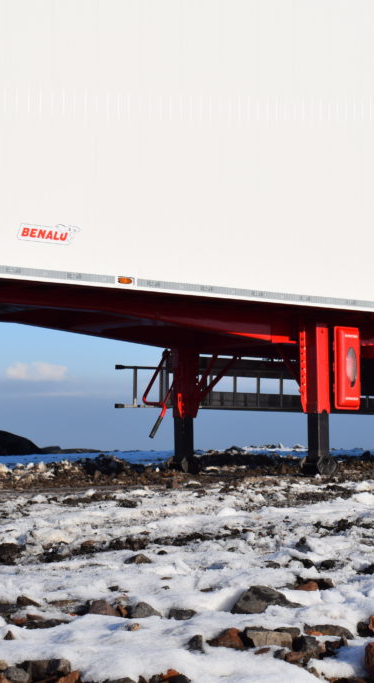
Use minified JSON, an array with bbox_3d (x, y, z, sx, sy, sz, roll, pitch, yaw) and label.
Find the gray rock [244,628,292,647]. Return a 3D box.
[{"bbox_3d":[0.234,0.855,4.420,0.142,0.056,0.090,1,-4,0],"label":"gray rock"}]

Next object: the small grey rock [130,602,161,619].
[{"bbox_3d":[-0.134,0.867,4.950,0.103,0.050,0.075,1,-4,0],"label":"small grey rock"}]

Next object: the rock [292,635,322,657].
[{"bbox_3d":[0.335,0.851,4.300,0.084,0.065,0.072,0,-4,4],"label":"rock"}]

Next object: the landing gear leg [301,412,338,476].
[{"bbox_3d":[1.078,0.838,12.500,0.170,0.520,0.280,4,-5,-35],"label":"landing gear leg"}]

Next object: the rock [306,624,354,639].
[{"bbox_3d":[0.547,1.117,5.893,0.184,0.062,0.111,0,-4,0],"label":"rock"}]

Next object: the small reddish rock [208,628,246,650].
[{"bbox_3d":[0.117,0.858,4.420,0.114,0.060,0.085,1,-4,0],"label":"small reddish rock"}]

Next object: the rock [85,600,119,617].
[{"bbox_3d":[-0.347,1.101,6.317,0.140,0.072,0.119,0,-4,0],"label":"rock"}]

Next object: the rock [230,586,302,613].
[{"bbox_3d":[0.323,1.086,6.407,0.292,0.129,0.219,0,-4,0],"label":"rock"}]

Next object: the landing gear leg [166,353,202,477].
[{"bbox_3d":[-0.032,0.642,14.100,0.200,1.150,0.280,4,-5,-35],"label":"landing gear leg"}]

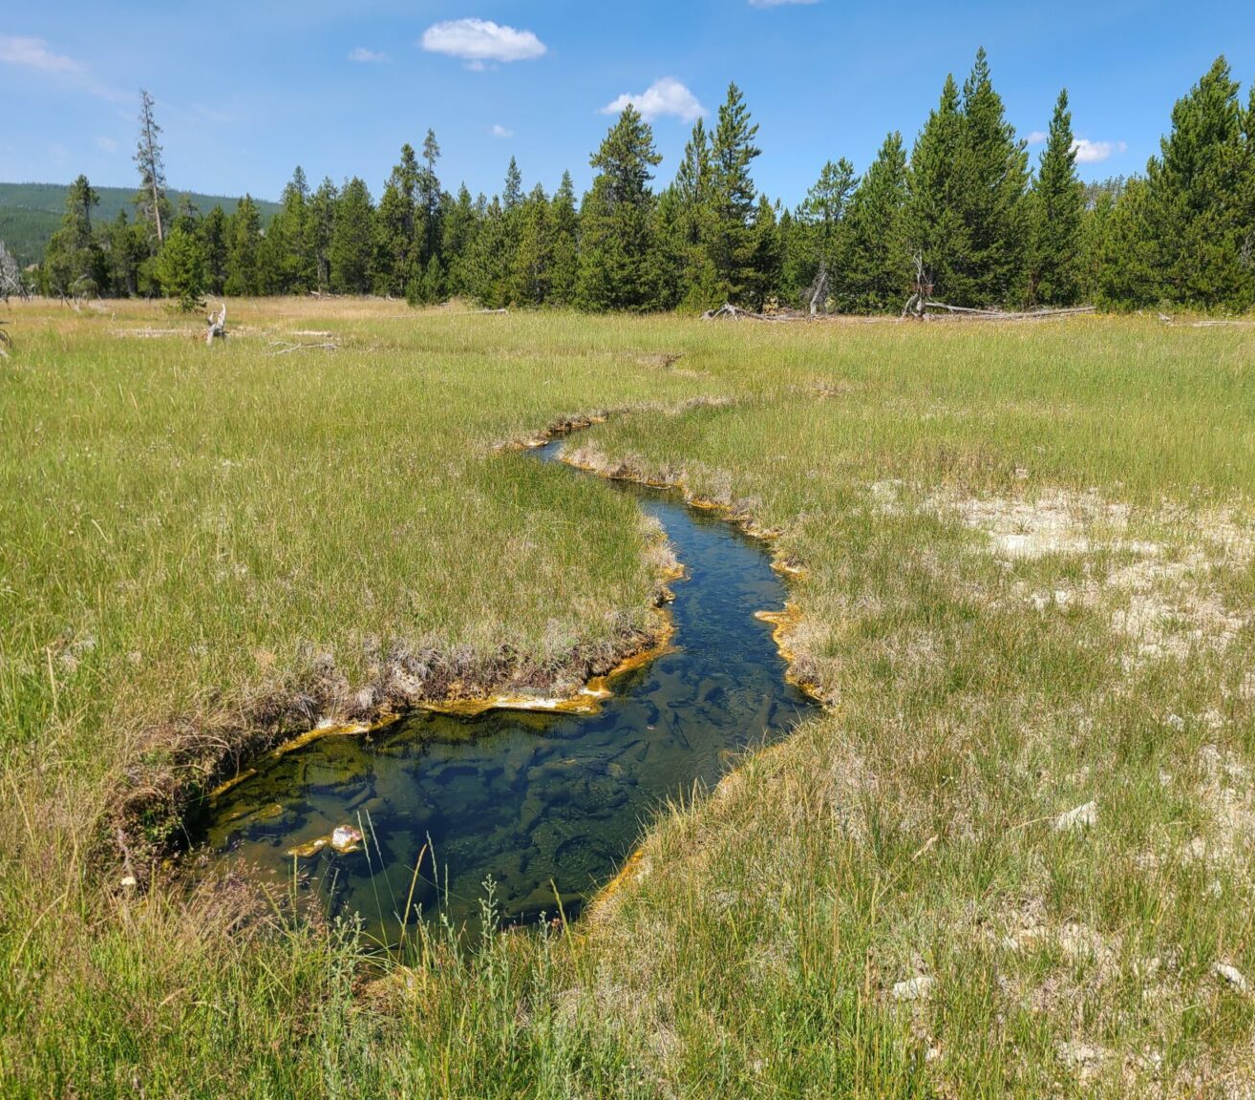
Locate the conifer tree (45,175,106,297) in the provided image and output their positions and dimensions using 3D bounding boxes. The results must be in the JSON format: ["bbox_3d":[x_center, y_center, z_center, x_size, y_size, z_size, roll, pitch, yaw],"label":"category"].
[{"bbox_3d":[-33.540,-19.000,66.898,3.799,7.198,3.799,-7,16,-25],"label":"conifer tree"}]

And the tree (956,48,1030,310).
[{"bbox_3d":[14.750,-15.210,45.270,3.310,9.970,3.310,0,14,0],"label":"tree"}]

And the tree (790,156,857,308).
[{"bbox_3d":[7.850,-12.660,44.260,2.840,5.890,2.840,0,14,0],"label":"tree"}]

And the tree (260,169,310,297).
[{"bbox_3d":[-19.760,-18.450,63.760,2.940,7.070,2.940,0,14,0],"label":"tree"}]

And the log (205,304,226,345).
[{"bbox_3d":[-8.881,-4.897,23.785,0.470,0.849,0.600,-5,15,-20],"label":"log"}]

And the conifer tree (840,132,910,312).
[{"bbox_3d":[9.680,-12.780,43.120,2.820,6.800,2.820,0,14,0],"label":"conifer tree"}]

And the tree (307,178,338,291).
[{"bbox_3d":[-22.757,-23.451,82.249,2.379,8.354,2.379,-4,15,-15],"label":"tree"}]

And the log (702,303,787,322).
[{"bbox_3d":[3.877,-7.886,36.366,2.875,0.518,0.900,0,14,0],"label":"log"}]

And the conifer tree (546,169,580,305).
[{"bbox_3d":[-2.814,-13.430,47.883,1.436,5.660,1.436,-1,14,-3],"label":"conifer tree"}]

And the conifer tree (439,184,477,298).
[{"bbox_3d":[-11.046,-20.213,71.997,2.468,7.068,2.468,-2,14,-8],"label":"conifer tree"}]

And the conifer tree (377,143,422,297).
[{"bbox_3d":[-15.663,-22.568,75.482,3.235,9.937,3.235,-3,14,-11],"label":"conifer tree"}]

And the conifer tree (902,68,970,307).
[{"bbox_3d":[12.600,-14.560,44.880,3.030,8.980,3.030,0,14,0],"label":"conifer tree"}]

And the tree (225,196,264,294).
[{"bbox_3d":[-22.250,-17.670,63.960,2.330,5.580,2.330,0,14,0],"label":"tree"}]

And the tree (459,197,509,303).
[{"bbox_3d":[-6.220,-13.010,48.030,2.260,4.680,2.260,0,14,0],"label":"tree"}]

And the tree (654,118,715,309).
[{"bbox_3d":[2.285,-13.303,43.943,2.495,7.333,2.495,1,14,3],"label":"tree"}]

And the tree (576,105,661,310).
[{"bbox_3d":[-0.370,-13.600,44.020,3.540,7.840,3.540,0,14,0],"label":"tree"}]

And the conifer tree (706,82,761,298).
[{"bbox_3d":[4.149,-13.706,43.119,2.402,8.517,2.402,1,14,5],"label":"conifer tree"}]

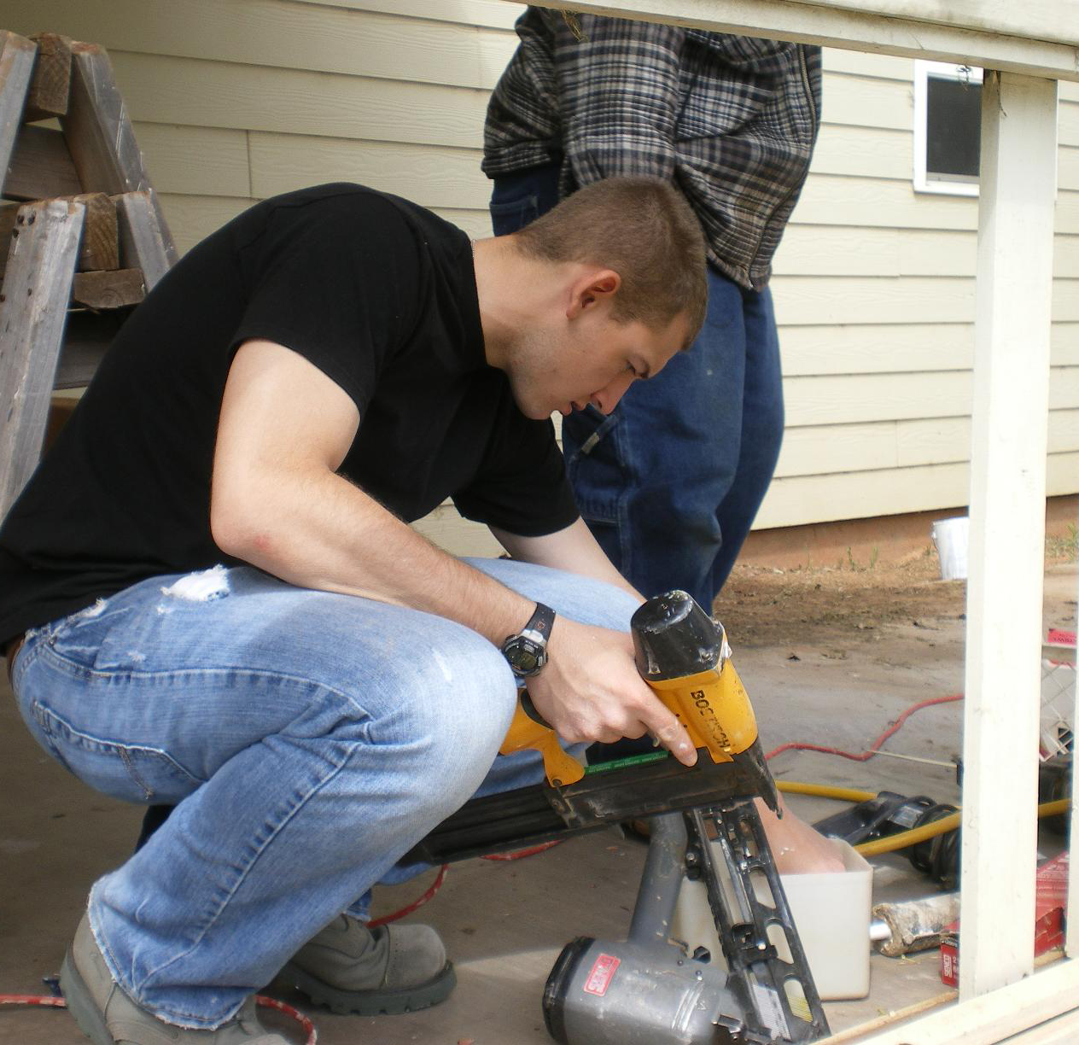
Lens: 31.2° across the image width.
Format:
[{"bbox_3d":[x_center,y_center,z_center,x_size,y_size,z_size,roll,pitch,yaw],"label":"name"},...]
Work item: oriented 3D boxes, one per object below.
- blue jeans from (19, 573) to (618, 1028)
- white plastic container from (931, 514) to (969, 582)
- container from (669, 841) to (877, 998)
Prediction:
[{"bbox_3d":[-0.218,0.260,2.168,0.630,0.475,0.460,1,6,14],"label":"blue jeans"},{"bbox_3d":[1.299,0.077,6.020,0.195,0.190,0.195,-4,6,0],"label":"white plastic container"},{"bbox_3d":[0.264,0.469,2.267,0.212,0.154,0.132,-2,6,-11],"label":"container"}]

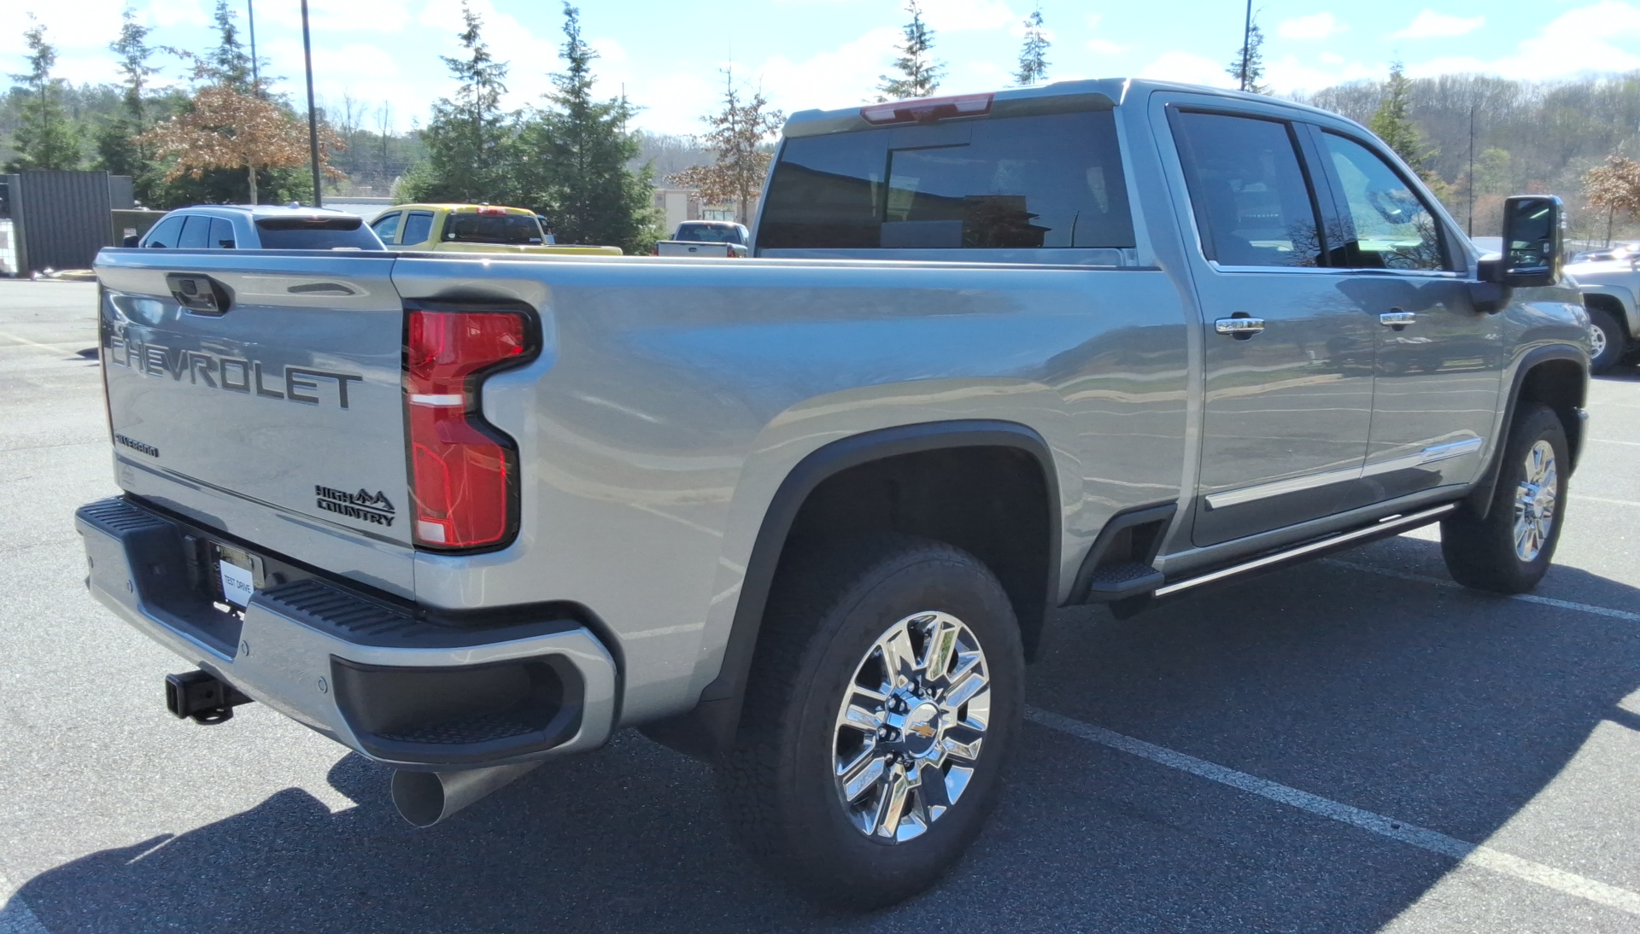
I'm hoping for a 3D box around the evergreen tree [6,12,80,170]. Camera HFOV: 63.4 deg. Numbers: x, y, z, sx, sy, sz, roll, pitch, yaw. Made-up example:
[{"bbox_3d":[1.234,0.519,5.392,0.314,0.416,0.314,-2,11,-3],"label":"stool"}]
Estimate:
[{"bbox_3d":[-26.029,-10.748,44.536,3.300,8.500,3.300,-9,14,-44],"label":"evergreen tree"}]

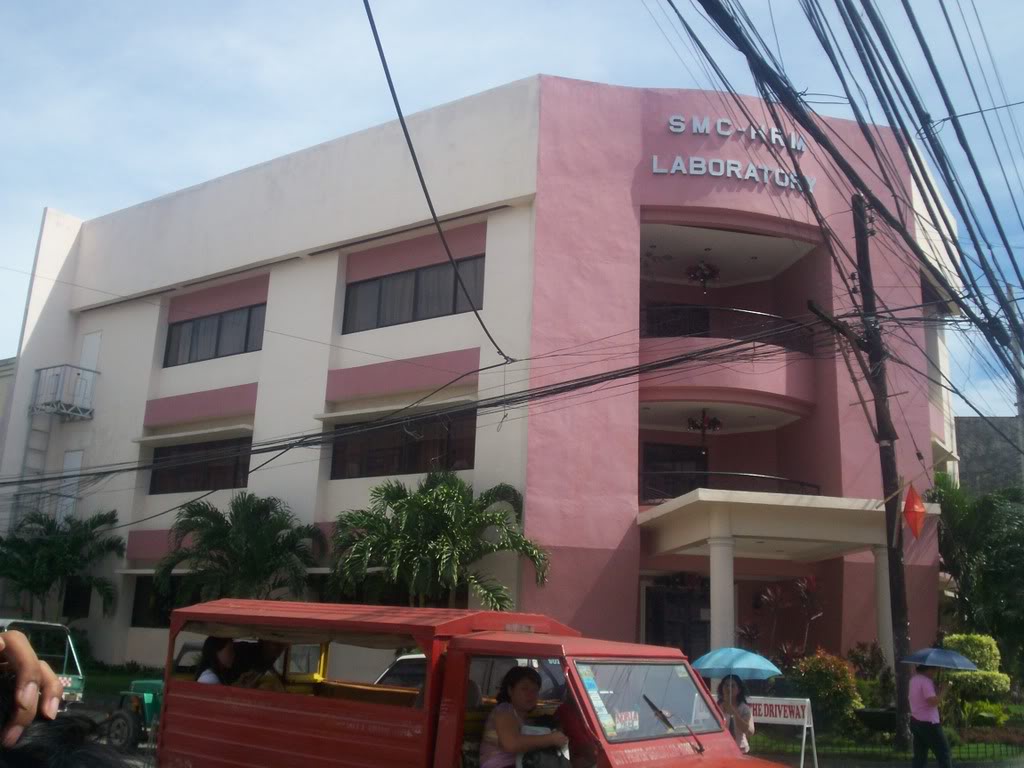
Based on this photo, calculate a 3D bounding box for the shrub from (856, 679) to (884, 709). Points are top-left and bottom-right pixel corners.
[{"bbox_3d":[4.930,4.306,14.638,0.366,0.497,0.366,-3,-15,18],"label":"shrub"}]

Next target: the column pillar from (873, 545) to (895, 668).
[{"bbox_3d":[6.370,4.114,17.724,0.430,2.800,0.430,5,-15,-8],"label":"column pillar"}]

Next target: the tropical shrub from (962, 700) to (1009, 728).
[{"bbox_3d":[7.087,4.947,15.939,0.690,0.420,0.650,-4,-16,23],"label":"tropical shrub"}]

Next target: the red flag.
[{"bbox_3d":[5.826,1.846,15.414,0.350,0.780,0.280,-3,-16,20],"label":"red flag"}]

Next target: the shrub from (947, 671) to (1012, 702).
[{"bbox_3d":[7.040,4.585,16.140,1.020,0.480,1.000,-4,-16,23],"label":"shrub"}]

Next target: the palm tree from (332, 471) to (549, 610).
[{"bbox_3d":[-1.255,3.449,18.010,3.600,3.920,3.500,3,-15,-3],"label":"palm tree"}]

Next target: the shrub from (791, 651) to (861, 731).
[{"bbox_3d":[4.098,4.034,13.873,0.902,1.092,0.902,-2,-15,16],"label":"shrub"}]

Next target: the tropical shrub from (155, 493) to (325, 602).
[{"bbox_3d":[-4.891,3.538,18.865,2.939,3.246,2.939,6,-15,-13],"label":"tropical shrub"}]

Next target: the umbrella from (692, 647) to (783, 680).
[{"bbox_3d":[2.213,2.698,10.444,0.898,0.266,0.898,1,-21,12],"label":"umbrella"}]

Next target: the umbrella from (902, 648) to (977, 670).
[{"bbox_3d":[4.658,2.980,11.626,0.822,0.222,0.822,-2,-16,21],"label":"umbrella"}]

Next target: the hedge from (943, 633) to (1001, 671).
[{"bbox_3d":[7.034,4.116,16.266,0.840,0.580,0.840,-4,-16,22],"label":"hedge"}]

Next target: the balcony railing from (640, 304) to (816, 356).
[{"bbox_3d":[4.111,-1.027,20.204,3.850,0.640,0.750,5,-14,-9],"label":"balcony railing"}]

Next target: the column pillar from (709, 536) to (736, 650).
[{"bbox_3d":[3.433,3.883,17.316,0.430,2.800,0.430,5,-15,-8],"label":"column pillar"}]

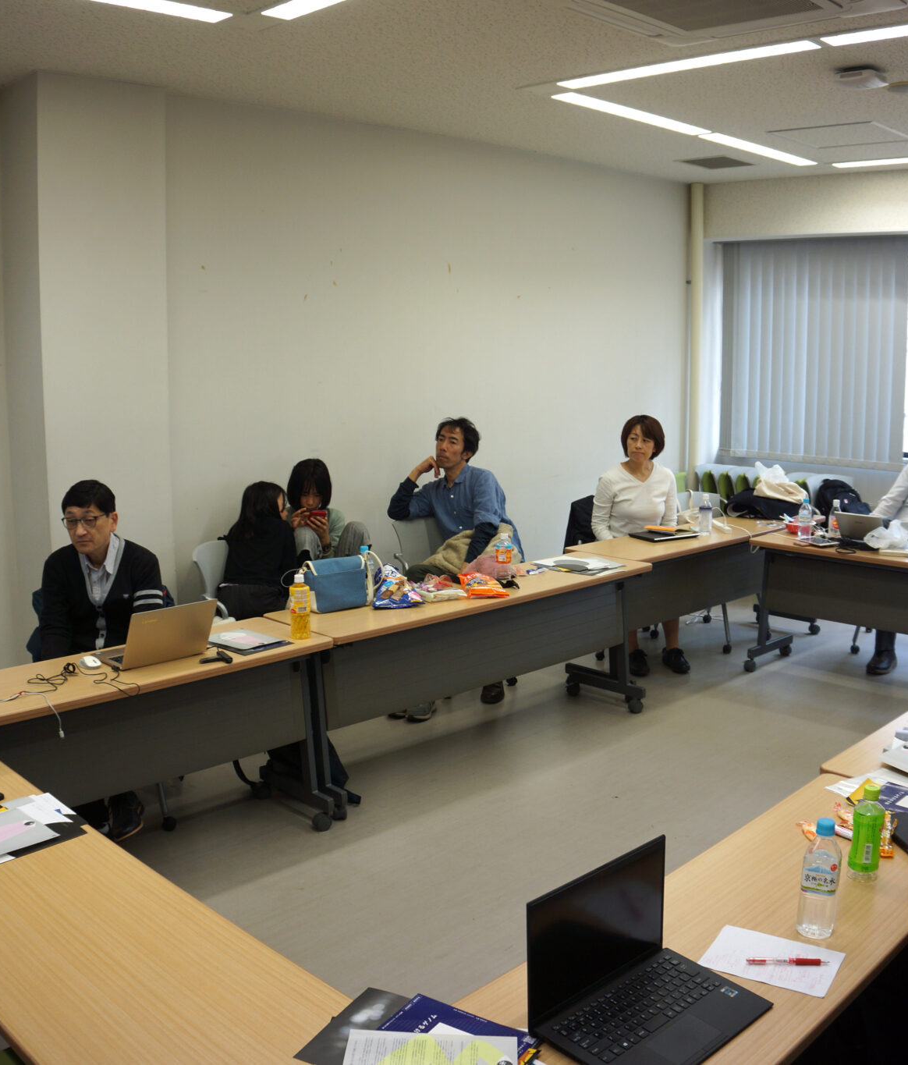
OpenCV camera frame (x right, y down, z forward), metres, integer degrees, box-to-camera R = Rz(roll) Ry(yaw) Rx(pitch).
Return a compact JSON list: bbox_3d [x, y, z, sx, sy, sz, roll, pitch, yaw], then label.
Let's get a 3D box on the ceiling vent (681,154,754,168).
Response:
[{"bbox_3d":[1.665,-2.322,6.674,0.310,0.030,0.350,10,14,44],"label":"ceiling vent"}]

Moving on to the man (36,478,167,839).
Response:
[{"bbox_3d":[-1.244,0.430,3.745,0.550,1.240,0.700,-6,11,-33],"label":"man"}]

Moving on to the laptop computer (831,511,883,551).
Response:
[{"bbox_3d":[2.069,-0.020,5.412,0.260,0.165,0.260,7,12,34],"label":"laptop computer"}]

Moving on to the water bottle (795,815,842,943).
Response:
[{"bbox_3d":[0.601,0.567,1.750,0.066,0.207,0.066,10,13,44],"label":"water bottle"}]

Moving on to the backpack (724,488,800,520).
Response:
[{"bbox_3d":[1.834,-0.181,6.268,0.430,0.200,0.290,8,12,36],"label":"backpack"}]

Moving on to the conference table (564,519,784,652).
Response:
[{"bbox_3d":[1.340,0.337,5.749,1.800,0.700,0.450,-10,15,-43],"label":"conference table"}]

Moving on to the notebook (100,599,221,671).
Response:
[{"bbox_3d":[-0.960,0.303,3.356,0.300,0.200,0.290,-9,14,-44],"label":"notebook"}]

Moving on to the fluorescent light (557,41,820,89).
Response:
[{"bbox_3d":[0.885,-1.839,4.158,1.200,0.060,0.120,11,15,43],"label":"fluorescent light"}]

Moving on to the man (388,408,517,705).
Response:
[{"bbox_3d":[-0.010,0.119,5.250,0.630,1.300,0.820,2,10,7],"label":"man"}]

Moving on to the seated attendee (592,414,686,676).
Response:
[{"bbox_3d":[0.996,0.040,5.679,0.480,1.310,0.720,-1,11,-10],"label":"seated attendee"}]

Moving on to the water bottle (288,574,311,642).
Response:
[{"bbox_3d":[-0.524,0.255,3.620,0.070,0.216,0.070,0,10,0],"label":"water bottle"}]

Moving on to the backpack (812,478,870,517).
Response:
[{"bbox_3d":[2.286,-0.074,6.251,0.320,0.460,0.240,-2,10,-15],"label":"backpack"}]

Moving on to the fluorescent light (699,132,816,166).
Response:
[{"bbox_3d":[1.648,-2.066,5.708,0.120,0.060,1.200,11,15,43],"label":"fluorescent light"}]

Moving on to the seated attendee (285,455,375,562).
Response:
[{"bbox_3d":[-0.535,0.074,4.812,0.450,0.760,0.600,-3,10,-20],"label":"seated attendee"}]

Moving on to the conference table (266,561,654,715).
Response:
[{"bbox_3d":[0.102,0.574,4.440,1.800,0.700,0.450,-10,15,-43],"label":"conference table"}]

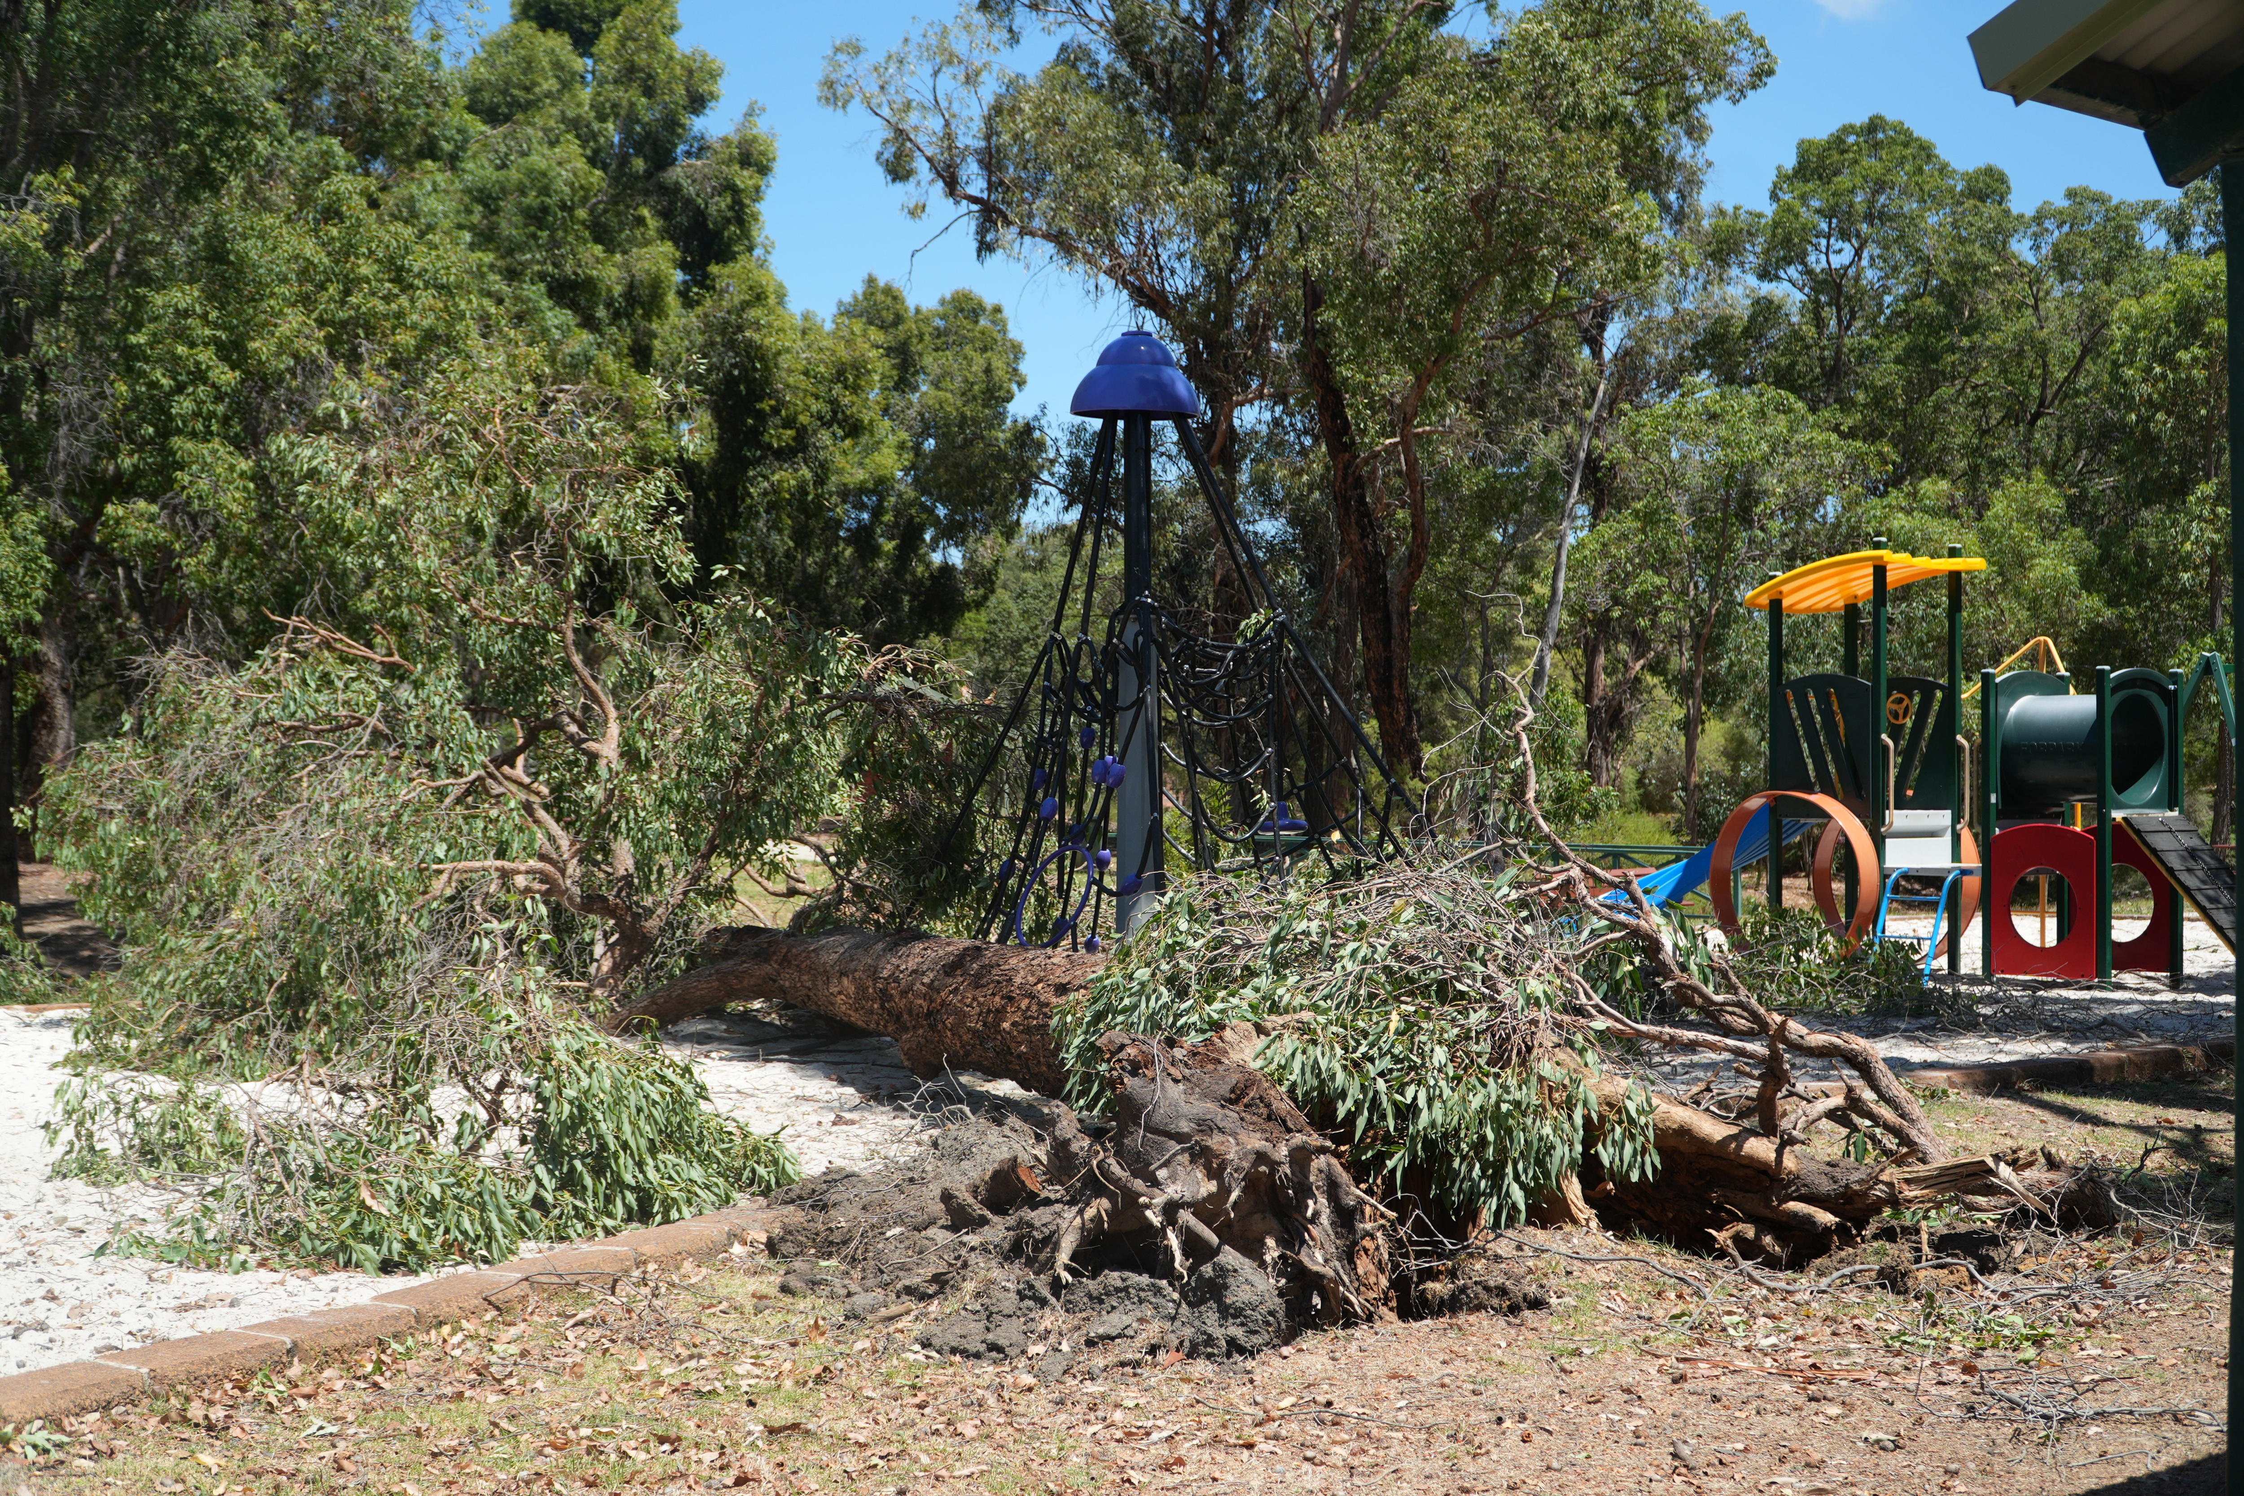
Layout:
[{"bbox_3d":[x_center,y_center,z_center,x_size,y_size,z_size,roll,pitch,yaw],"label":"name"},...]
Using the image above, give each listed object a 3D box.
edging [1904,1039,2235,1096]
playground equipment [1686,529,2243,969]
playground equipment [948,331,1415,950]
[{"bbox_3d":[5.030,1.710,13.200,2.900,0.150,0.240,0,0,-35],"label":"edging"},{"bbox_3d":[6.600,0.050,19.500,2.500,3.400,5.600,0,0,-37],"label":"playground equipment"},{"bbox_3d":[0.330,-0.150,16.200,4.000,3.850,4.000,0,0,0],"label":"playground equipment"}]

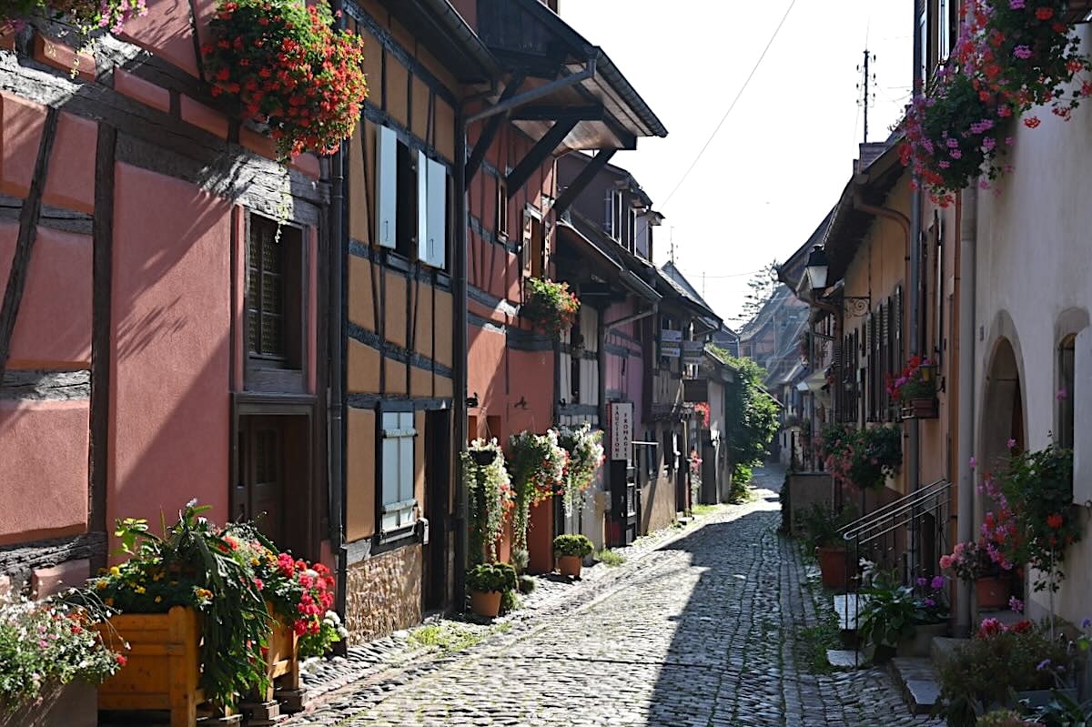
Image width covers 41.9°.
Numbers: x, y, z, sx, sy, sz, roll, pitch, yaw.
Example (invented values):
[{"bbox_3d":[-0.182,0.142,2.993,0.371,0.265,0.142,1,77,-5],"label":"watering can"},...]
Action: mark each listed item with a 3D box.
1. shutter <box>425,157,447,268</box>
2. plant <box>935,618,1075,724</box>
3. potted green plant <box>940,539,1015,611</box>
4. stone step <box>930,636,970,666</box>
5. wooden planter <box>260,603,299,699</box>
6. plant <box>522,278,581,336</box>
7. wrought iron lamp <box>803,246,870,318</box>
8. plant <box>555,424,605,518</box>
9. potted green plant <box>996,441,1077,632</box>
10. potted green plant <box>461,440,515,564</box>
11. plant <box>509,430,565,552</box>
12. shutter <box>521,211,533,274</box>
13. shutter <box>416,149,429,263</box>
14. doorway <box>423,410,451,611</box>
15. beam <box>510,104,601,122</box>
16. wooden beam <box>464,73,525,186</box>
[{"bbox_3d":[-1.119,-1.543,14.600,0.040,1.060,0.490,0,-2,15],"label":"shutter"},{"bbox_3d":[2.642,1.775,8.200,0.650,0.540,0.800,0,-2,9],"label":"plant"},{"bbox_3d":[2.982,1.459,9.850,0.420,0.450,0.450,0,-2,9],"label":"potted green plant"},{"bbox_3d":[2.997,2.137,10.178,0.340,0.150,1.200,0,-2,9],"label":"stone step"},{"bbox_3d":[-1.943,1.770,9.087,0.580,0.620,0.580,0,-2,10],"label":"wooden planter"},{"bbox_3d":[0.066,-0.740,18.700,0.650,0.800,0.900,0,-2,10],"label":"plant"},{"bbox_3d":[4.693,-1.322,23.000,1.020,1.140,0.360,0,-2,9],"label":"wrought iron lamp"},{"bbox_3d":[0.465,1.450,19.400,0.650,1.280,0.680,0,-1,0],"label":"plant"},{"bbox_3d":[2.338,0.825,6.800,0.360,0.880,0.500,0,-2,9],"label":"potted green plant"},{"bbox_3d":[-0.641,1.524,15.800,0.500,1.400,0.550,0,-2,11],"label":"potted green plant"},{"bbox_3d":[-0.107,1.562,17.600,0.680,1.450,0.700,0,-2,10],"label":"plant"},{"bbox_3d":[-0.242,-1.571,18.500,0.060,0.830,0.500,0,-2,10],"label":"shutter"},{"bbox_3d":[-1.231,-1.564,14.200,0.040,1.060,0.470,0,-2,5],"label":"shutter"},{"bbox_3d":[-1.076,1.459,14.100,0.150,1.970,0.950,0,-2,10],"label":"doorway"},{"bbox_3d":[0.129,-3.091,17.600,1.150,0.190,0.190,0,-2,10],"label":"beam"},{"bbox_3d":[-0.553,-2.470,15.050,0.140,1.300,0.130,31,7,9],"label":"wooden beam"}]

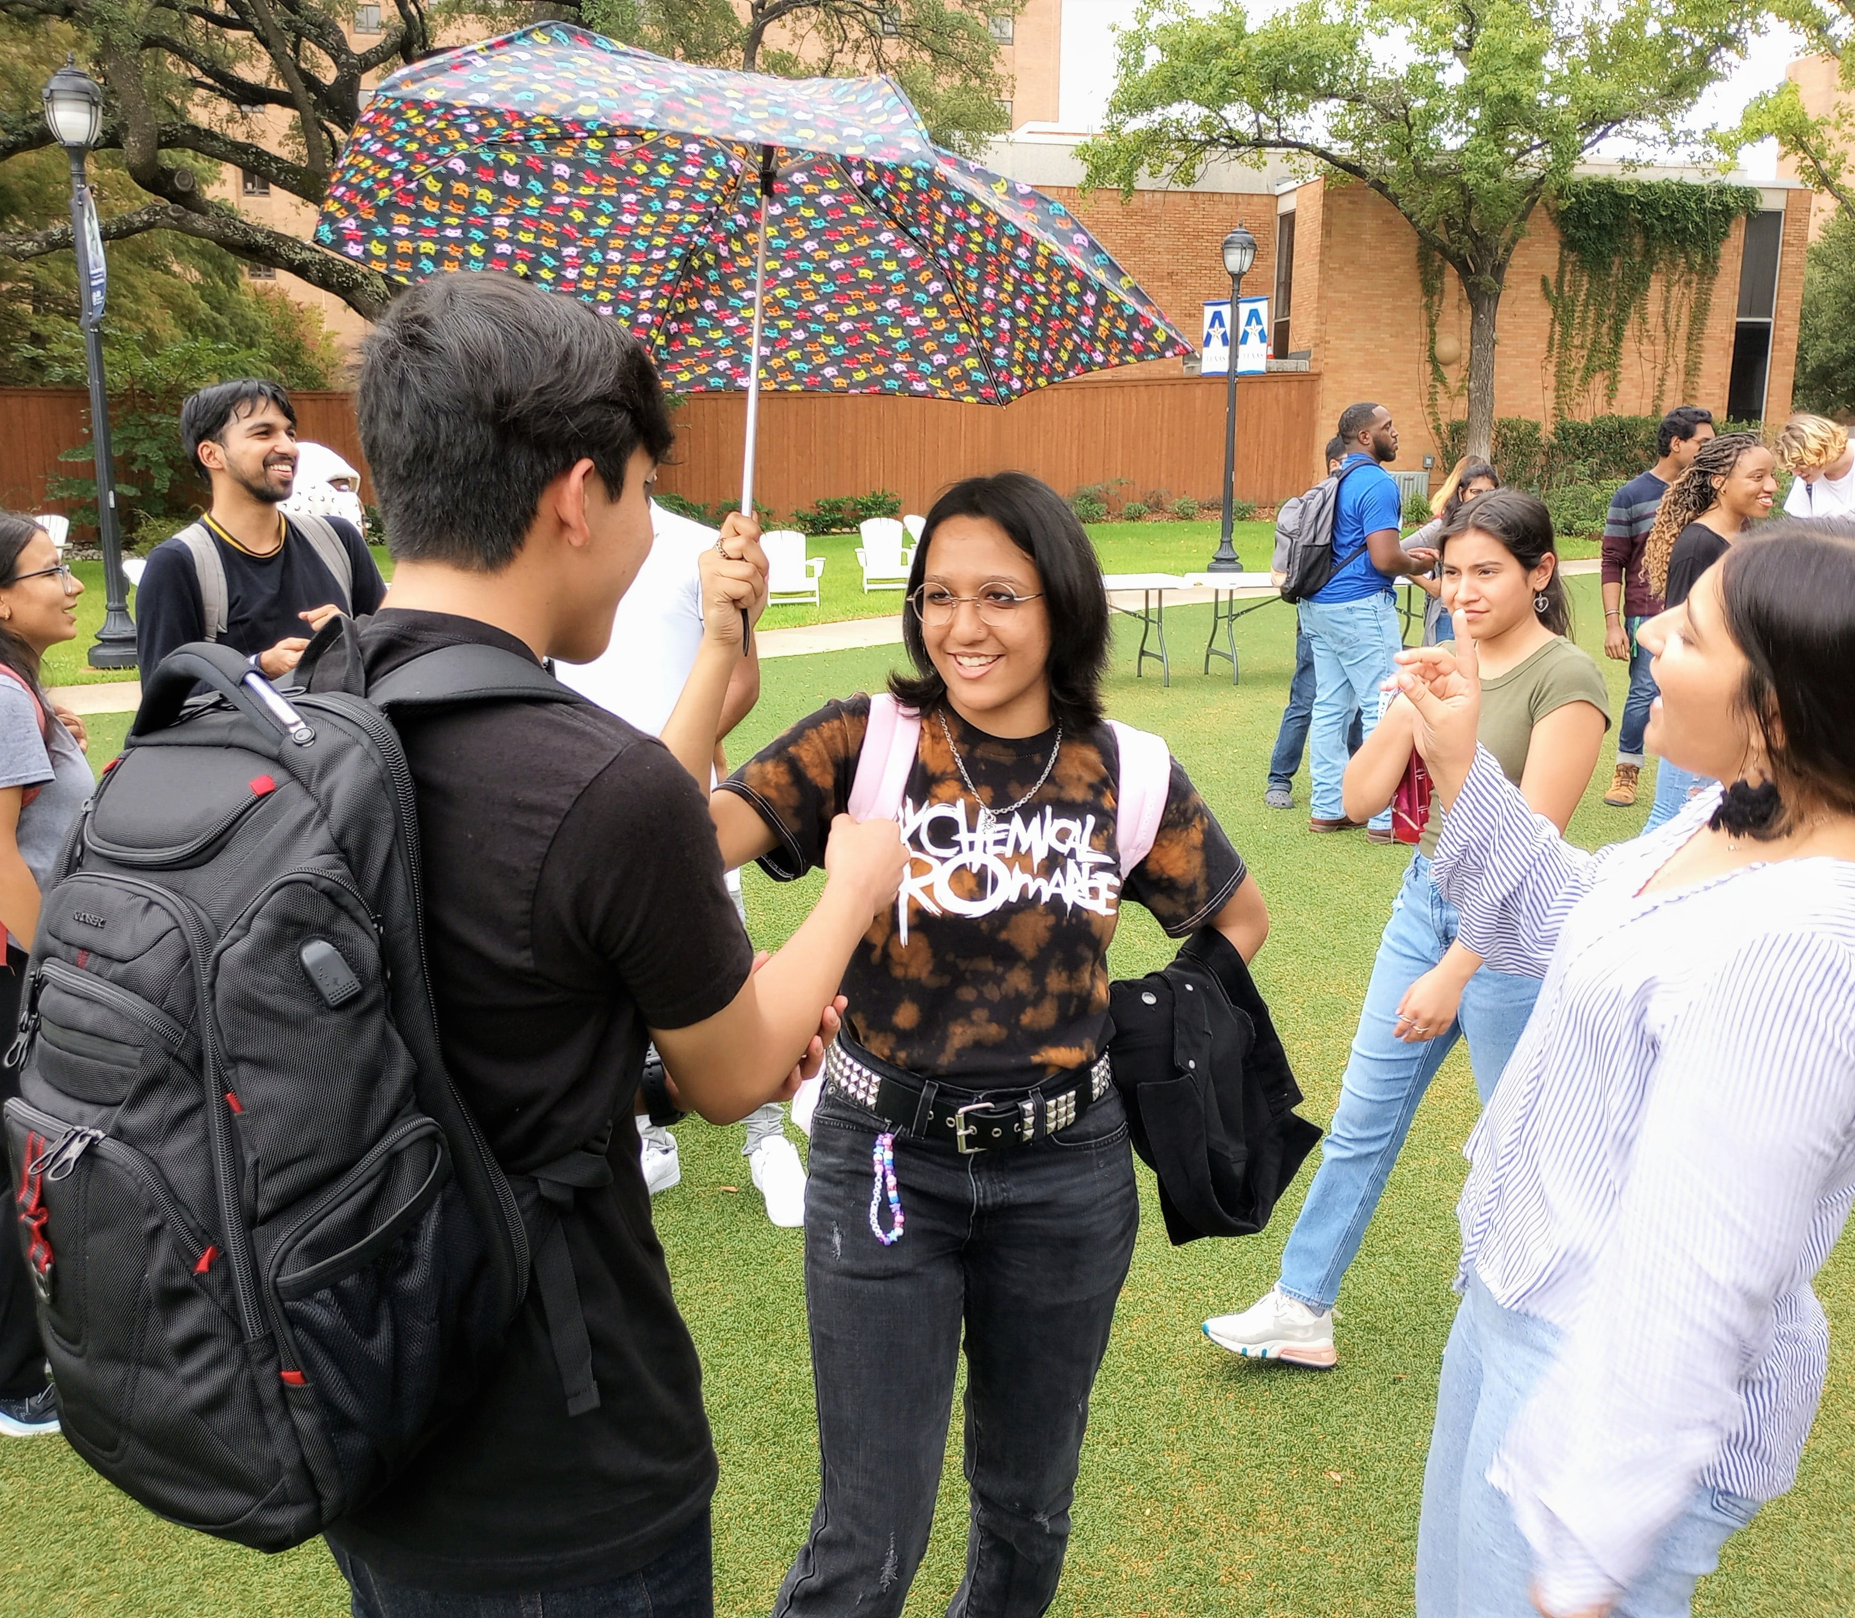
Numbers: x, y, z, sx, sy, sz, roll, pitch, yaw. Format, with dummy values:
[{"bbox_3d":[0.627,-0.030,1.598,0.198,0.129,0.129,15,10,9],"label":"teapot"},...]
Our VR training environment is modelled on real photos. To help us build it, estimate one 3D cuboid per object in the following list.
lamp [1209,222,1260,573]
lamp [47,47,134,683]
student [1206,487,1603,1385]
[{"bbox_3d":[4.072,-5.330,22.992,0.450,4.550,0.450,0,12,0],"label":"lamp"},{"bbox_3d":[-6.215,-3.302,13.012,0.450,4.420,0.450,0,12,0],"label":"lamp"},{"bbox_3d":[0.868,0.229,3.107,0.620,1.580,0.480,-6,13,-27],"label":"student"}]

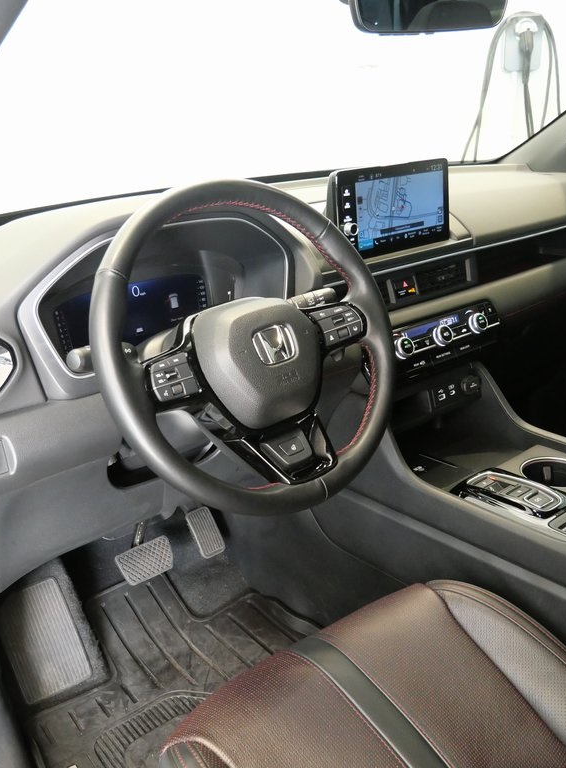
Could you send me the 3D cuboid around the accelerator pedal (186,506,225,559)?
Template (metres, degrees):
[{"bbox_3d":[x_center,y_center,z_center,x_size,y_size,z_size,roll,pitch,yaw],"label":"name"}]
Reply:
[{"bbox_3d":[-0.155,0.293,1.395,0.047,0.093,0.028,-19,-9,-35],"label":"accelerator pedal"}]

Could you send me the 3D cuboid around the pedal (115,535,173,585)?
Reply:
[{"bbox_3d":[-0.245,0.317,1.269,0.094,0.058,0.026,-19,-9,-35],"label":"pedal"}]

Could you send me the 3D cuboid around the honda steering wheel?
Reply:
[{"bbox_3d":[-0.032,-0.045,0.802,0.380,0.380,0.095,-19,-3,-35],"label":"honda steering wheel"}]

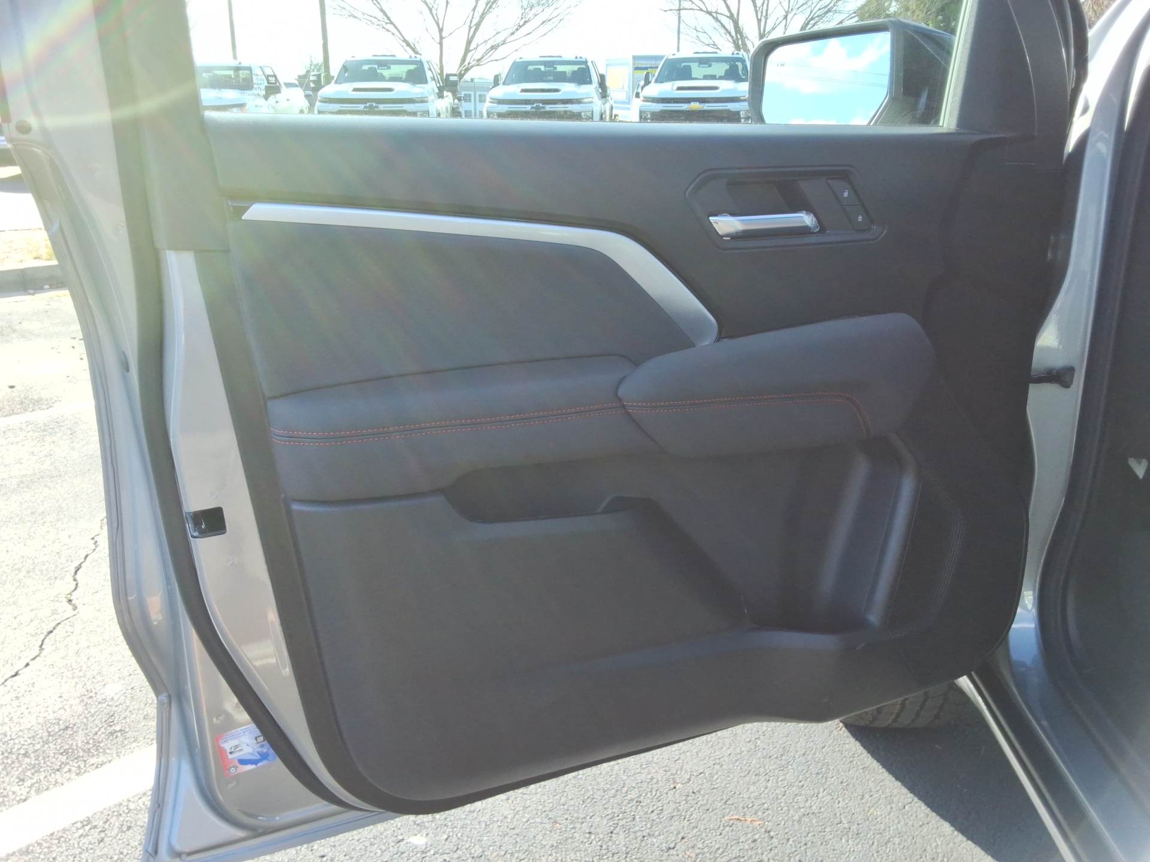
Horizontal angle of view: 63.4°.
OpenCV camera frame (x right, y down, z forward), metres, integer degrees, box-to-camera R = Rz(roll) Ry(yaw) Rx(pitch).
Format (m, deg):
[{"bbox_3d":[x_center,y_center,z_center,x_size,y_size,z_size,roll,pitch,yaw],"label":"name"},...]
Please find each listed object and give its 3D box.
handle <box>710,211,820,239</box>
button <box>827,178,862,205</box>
[{"bbox_3d":[0.188,-0.204,0.919,0.122,0.024,0.025,-8,21,-21],"label":"handle"},{"bbox_3d":[0.270,-0.243,0.945,0.040,0.028,0.010,-8,21,-21],"label":"button"}]

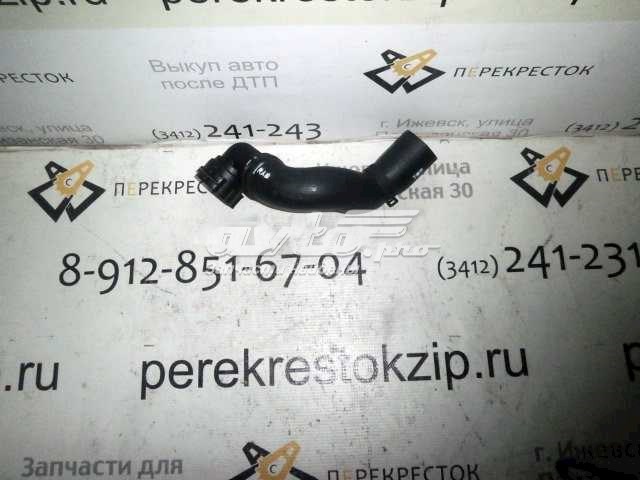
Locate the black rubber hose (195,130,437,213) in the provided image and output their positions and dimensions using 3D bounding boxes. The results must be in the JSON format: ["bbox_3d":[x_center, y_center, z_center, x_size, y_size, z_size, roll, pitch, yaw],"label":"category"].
[{"bbox_3d":[-0.004,-0.072,0.505,0.252,0.055,0.082,-4,79,-2],"label":"black rubber hose"}]

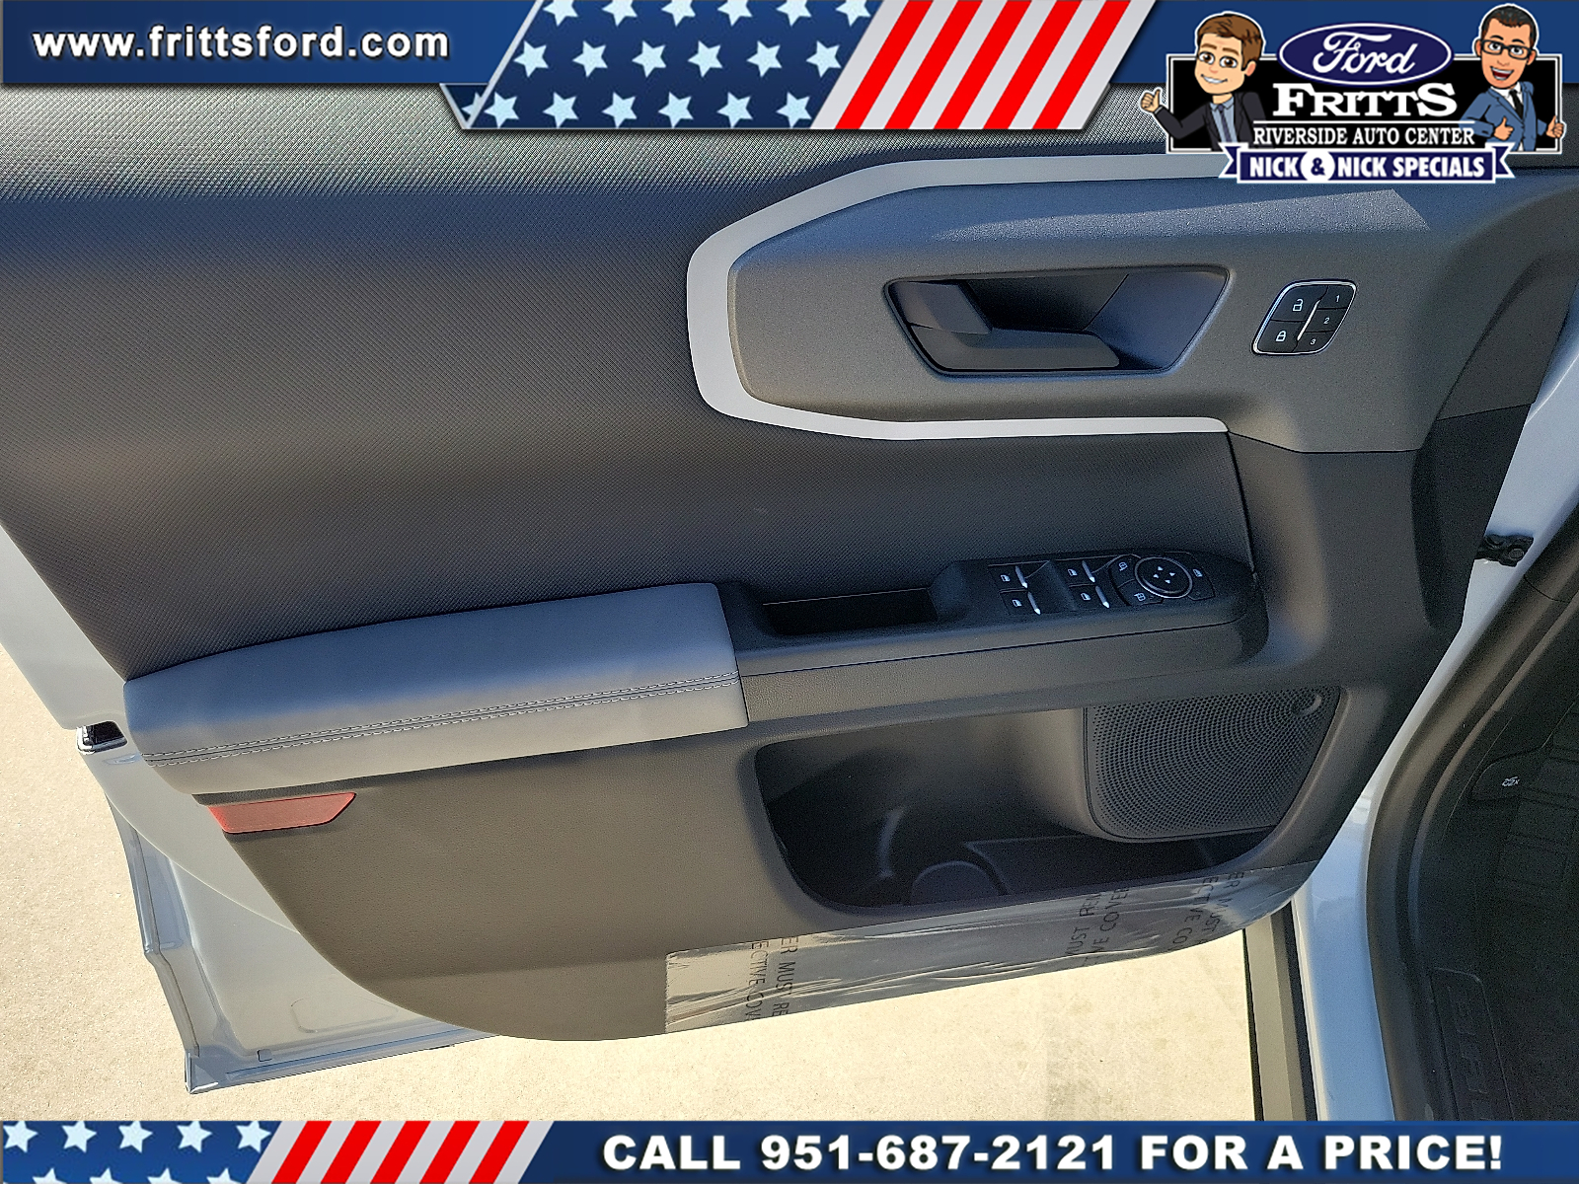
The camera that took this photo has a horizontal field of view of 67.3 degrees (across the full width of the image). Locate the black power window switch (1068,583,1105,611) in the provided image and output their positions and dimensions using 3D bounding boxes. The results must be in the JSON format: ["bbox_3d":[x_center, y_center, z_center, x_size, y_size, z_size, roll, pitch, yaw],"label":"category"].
[{"bbox_3d":[0.179,0.003,0.711,0.019,0.009,0.019,-5,47,-12],"label":"black power window switch"}]

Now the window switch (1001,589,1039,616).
[{"bbox_3d":[0.137,0.007,0.702,0.019,0.009,0.019,-5,47,-12],"label":"window switch"}]

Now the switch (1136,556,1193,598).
[{"bbox_3d":[0.231,-0.009,0.730,0.034,0.010,0.034,-5,47,-12],"label":"switch"}]

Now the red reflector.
[{"bbox_3d":[-0.292,0.127,0.683,0.080,0.027,0.008,-4,42,-8],"label":"red reflector"}]

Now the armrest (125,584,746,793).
[{"bbox_3d":[-0.182,0.053,0.660,0.314,0.062,0.075,-6,42,-11],"label":"armrest"}]

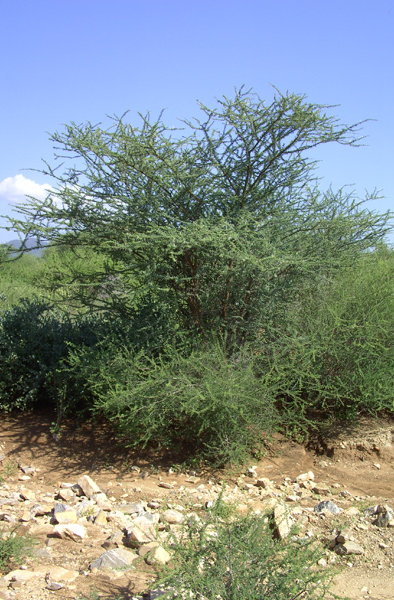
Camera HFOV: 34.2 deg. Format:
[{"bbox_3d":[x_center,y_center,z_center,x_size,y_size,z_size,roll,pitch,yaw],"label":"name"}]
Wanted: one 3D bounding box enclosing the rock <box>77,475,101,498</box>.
[{"bbox_3d":[-0.789,1.337,4.663,0.172,0.155,0.138,0,4,0],"label":"rock"}]

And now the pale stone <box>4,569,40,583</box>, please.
[{"bbox_3d":[-1.011,1.593,3.704,0.200,0.040,0.100,-1,2,-15],"label":"pale stone"}]

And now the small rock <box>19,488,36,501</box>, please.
[{"bbox_3d":[-1.219,1.383,4.612,0.128,0.069,0.103,0,4,0],"label":"small rock"}]

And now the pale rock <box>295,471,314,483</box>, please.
[{"bbox_3d":[0.921,1.505,5.461,0.161,0.066,0.105,0,2,10],"label":"pale rock"}]

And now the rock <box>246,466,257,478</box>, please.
[{"bbox_3d":[0.475,1.491,5.543,0.089,0.090,0.080,0,2,5],"label":"rock"}]

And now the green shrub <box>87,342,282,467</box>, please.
[{"bbox_3d":[-0.129,0.787,6.113,1.720,1.080,1.400,0,4,0],"label":"green shrub"}]

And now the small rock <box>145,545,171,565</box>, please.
[{"bbox_3d":[-0.225,1.434,3.659,0.146,0.095,0.110,0,4,0],"label":"small rock"}]

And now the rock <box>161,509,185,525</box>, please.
[{"bbox_3d":[-0.163,1.537,4.551,0.152,0.074,0.114,0,2,-2],"label":"rock"}]

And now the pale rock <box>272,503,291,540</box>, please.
[{"bbox_3d":[0.523,1.354,3.967,0.110,0.212,0.121,0,4,0],"label":"pale rock"}]

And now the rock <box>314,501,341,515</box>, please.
[{"bbox_3d":[0.965,1.536,4.744,0.180,0.059,0.117,0,2,12],"label":"rock"}]

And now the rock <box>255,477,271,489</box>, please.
[{"bbox_3d":[0.495,1.365,4.847,0.120,0.075,0.096,0,4,0],"label":"rock"}]

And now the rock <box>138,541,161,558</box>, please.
[{"bbox_3d":[-0.294,1.559,3.996,0.133,0.075,0.100,0,2,-4],"label":"rock"}]

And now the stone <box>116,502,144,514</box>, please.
[{"bbox_3d":[-0.499,1.542,4.743,0.219,0.047,0.121,0,2,-6],"label":"stone"}]

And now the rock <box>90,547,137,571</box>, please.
[{"bbox_3d":[-0.470,1.432,3.614,0.254,0.104,0.165,0,4,0],"label":"rock"}]

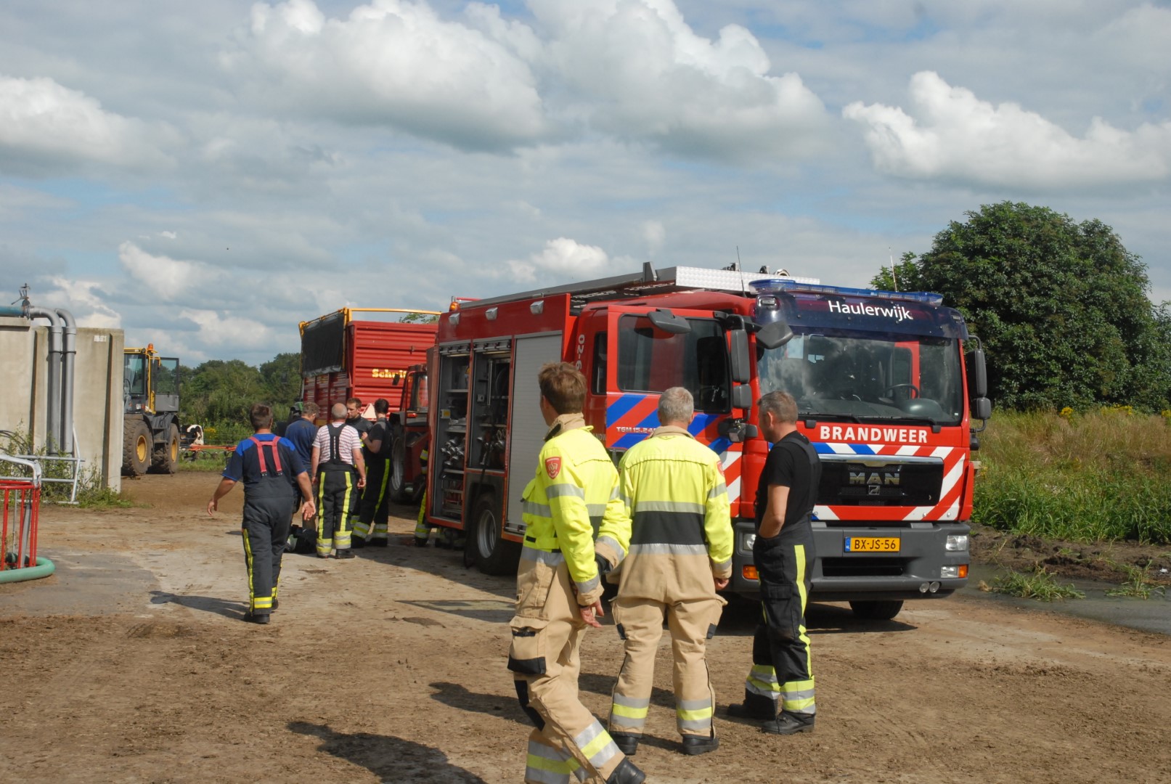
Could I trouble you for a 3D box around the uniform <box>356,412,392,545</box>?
[{"bbox_3d":[-2.586,1.078,17.100,0.360,1.570,0.470,0,-1,30],"label":"uniform"}]

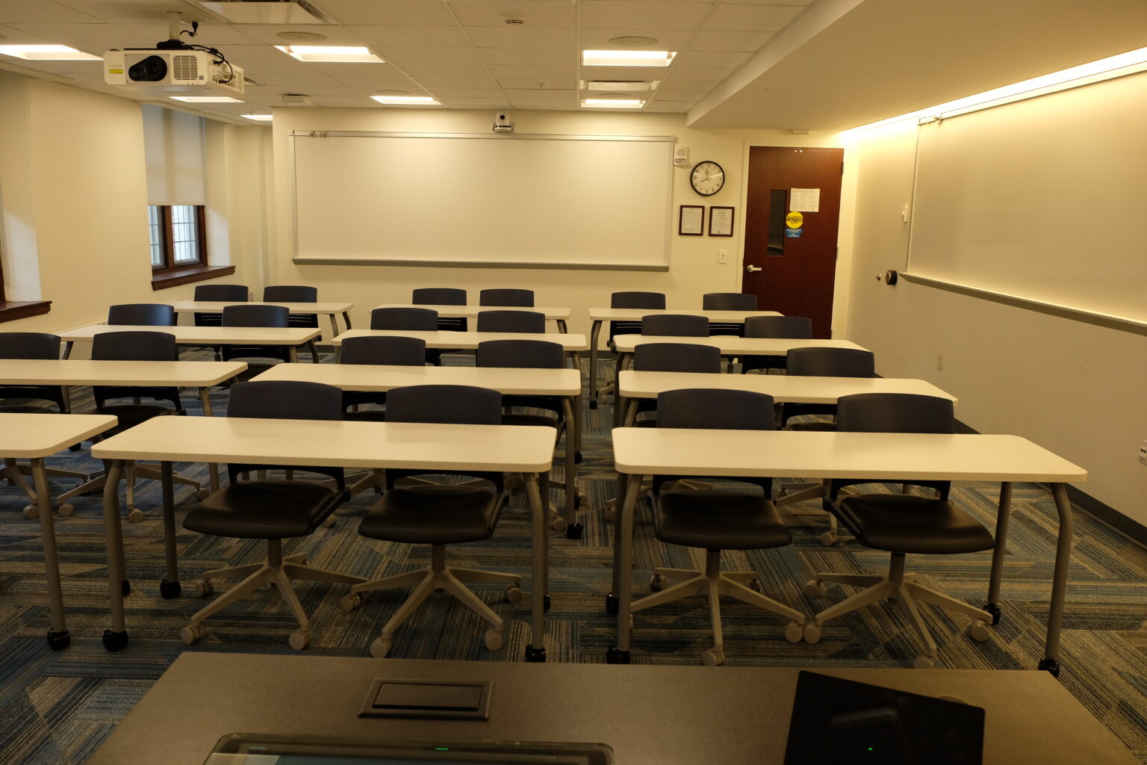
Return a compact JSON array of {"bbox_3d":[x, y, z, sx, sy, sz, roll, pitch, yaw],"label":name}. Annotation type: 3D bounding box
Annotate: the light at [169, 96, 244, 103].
[{"bbox_3d":[-3.375,-2.582,7.817,0.600,0.050,0.590,1,12,0],"label":"light"}]

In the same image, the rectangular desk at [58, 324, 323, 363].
[{"bbox_3d":[-2.385,0.047,5.429,1.524,0.730,0.490,1,12,-1],"label":"rectangular desk"}]

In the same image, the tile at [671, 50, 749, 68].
[{"bbox_3d":[0.854,-2.006,5.337,0.413,0.020,0.605,1,12,0],"label":"tile"}]

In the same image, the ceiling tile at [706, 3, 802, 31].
[{"bbox_3d":[0.842,-1.748,4.136,0.421,0.020,0.610,1,12,0],"label":"ceiling tile"}]

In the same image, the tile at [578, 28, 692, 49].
[{"bbox_3d":[0.339,-1.881,4.700,0.605,0.020,0.605,1,12,0],"label":"tile"}]

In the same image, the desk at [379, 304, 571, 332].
[{"bbox_3d":[-0.786,-0.209,6.824,1.524,0.735,0.490,1,12,0],"label":"desk"}]

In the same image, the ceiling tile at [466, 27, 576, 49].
[{"bbox_3d":[-0.278,-1.893,4.738,0.610,0.020,0.610,1,12,0],"label":"ceiling tile"}]

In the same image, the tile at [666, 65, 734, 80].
[{"bbox_3d":[0.862,-2.131,5.938,0.430,0.020,0.605,1,12,0],"label":"tile"}]

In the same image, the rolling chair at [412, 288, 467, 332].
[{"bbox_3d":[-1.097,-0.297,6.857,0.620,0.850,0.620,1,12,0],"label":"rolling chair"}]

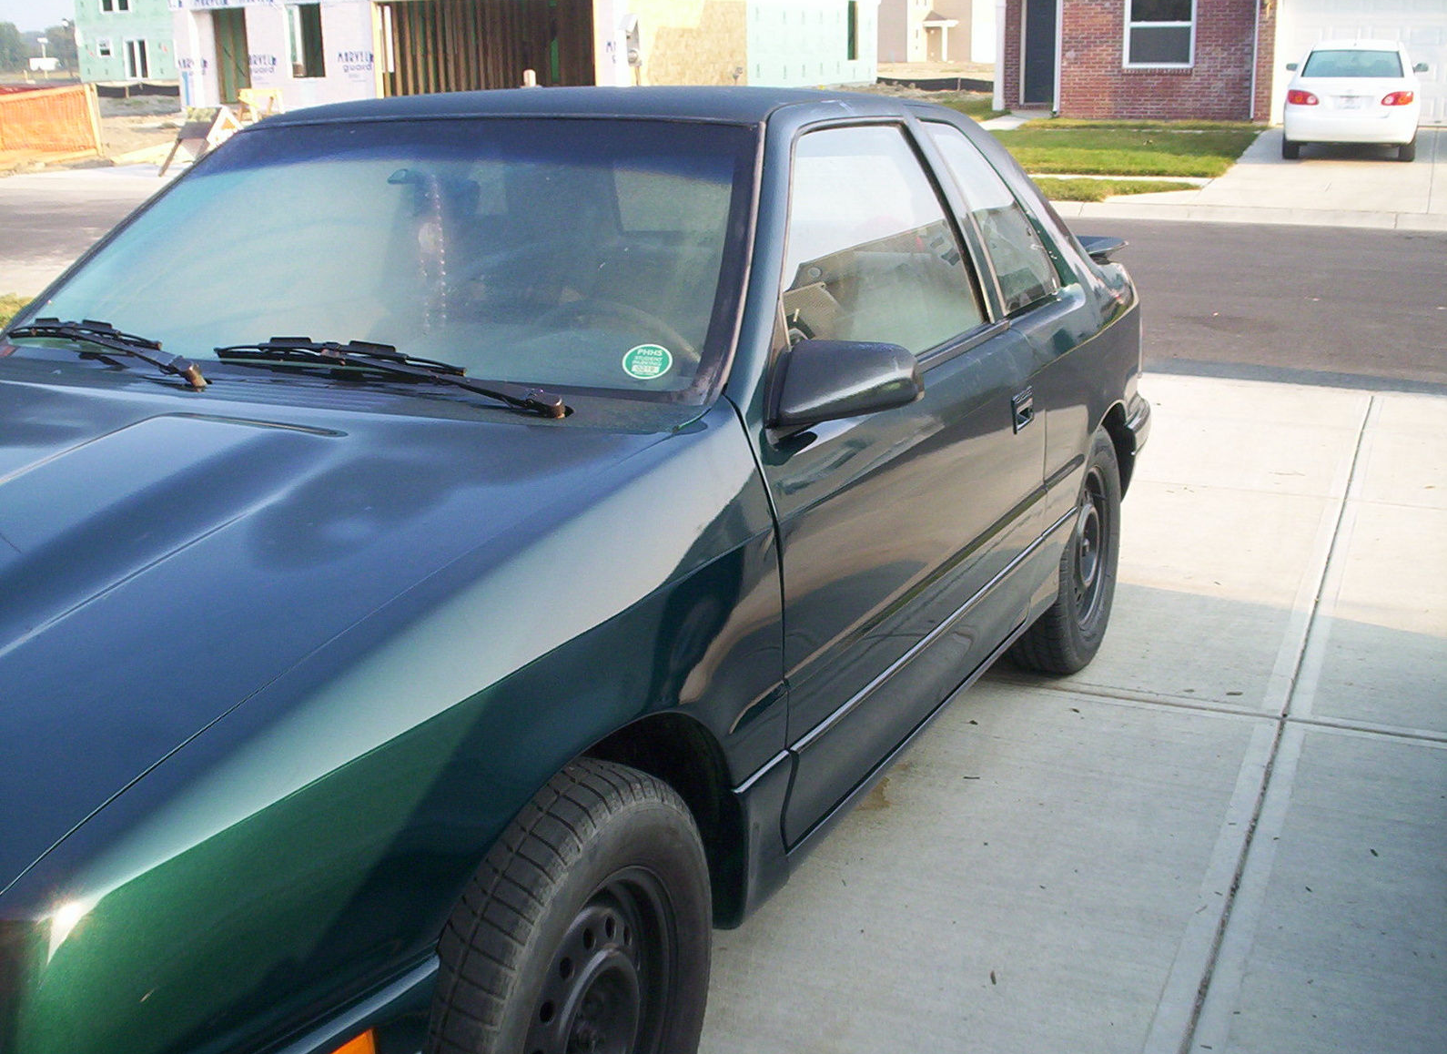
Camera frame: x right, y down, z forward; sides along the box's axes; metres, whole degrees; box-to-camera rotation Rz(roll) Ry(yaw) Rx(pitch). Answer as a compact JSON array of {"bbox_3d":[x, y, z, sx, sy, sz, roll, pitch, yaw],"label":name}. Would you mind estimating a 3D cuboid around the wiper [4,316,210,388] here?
[{"bbox_3d":[-0.999,-0.282,2.574,0.620,0.065,0.100,14,19,38],"label":"wiper"}]

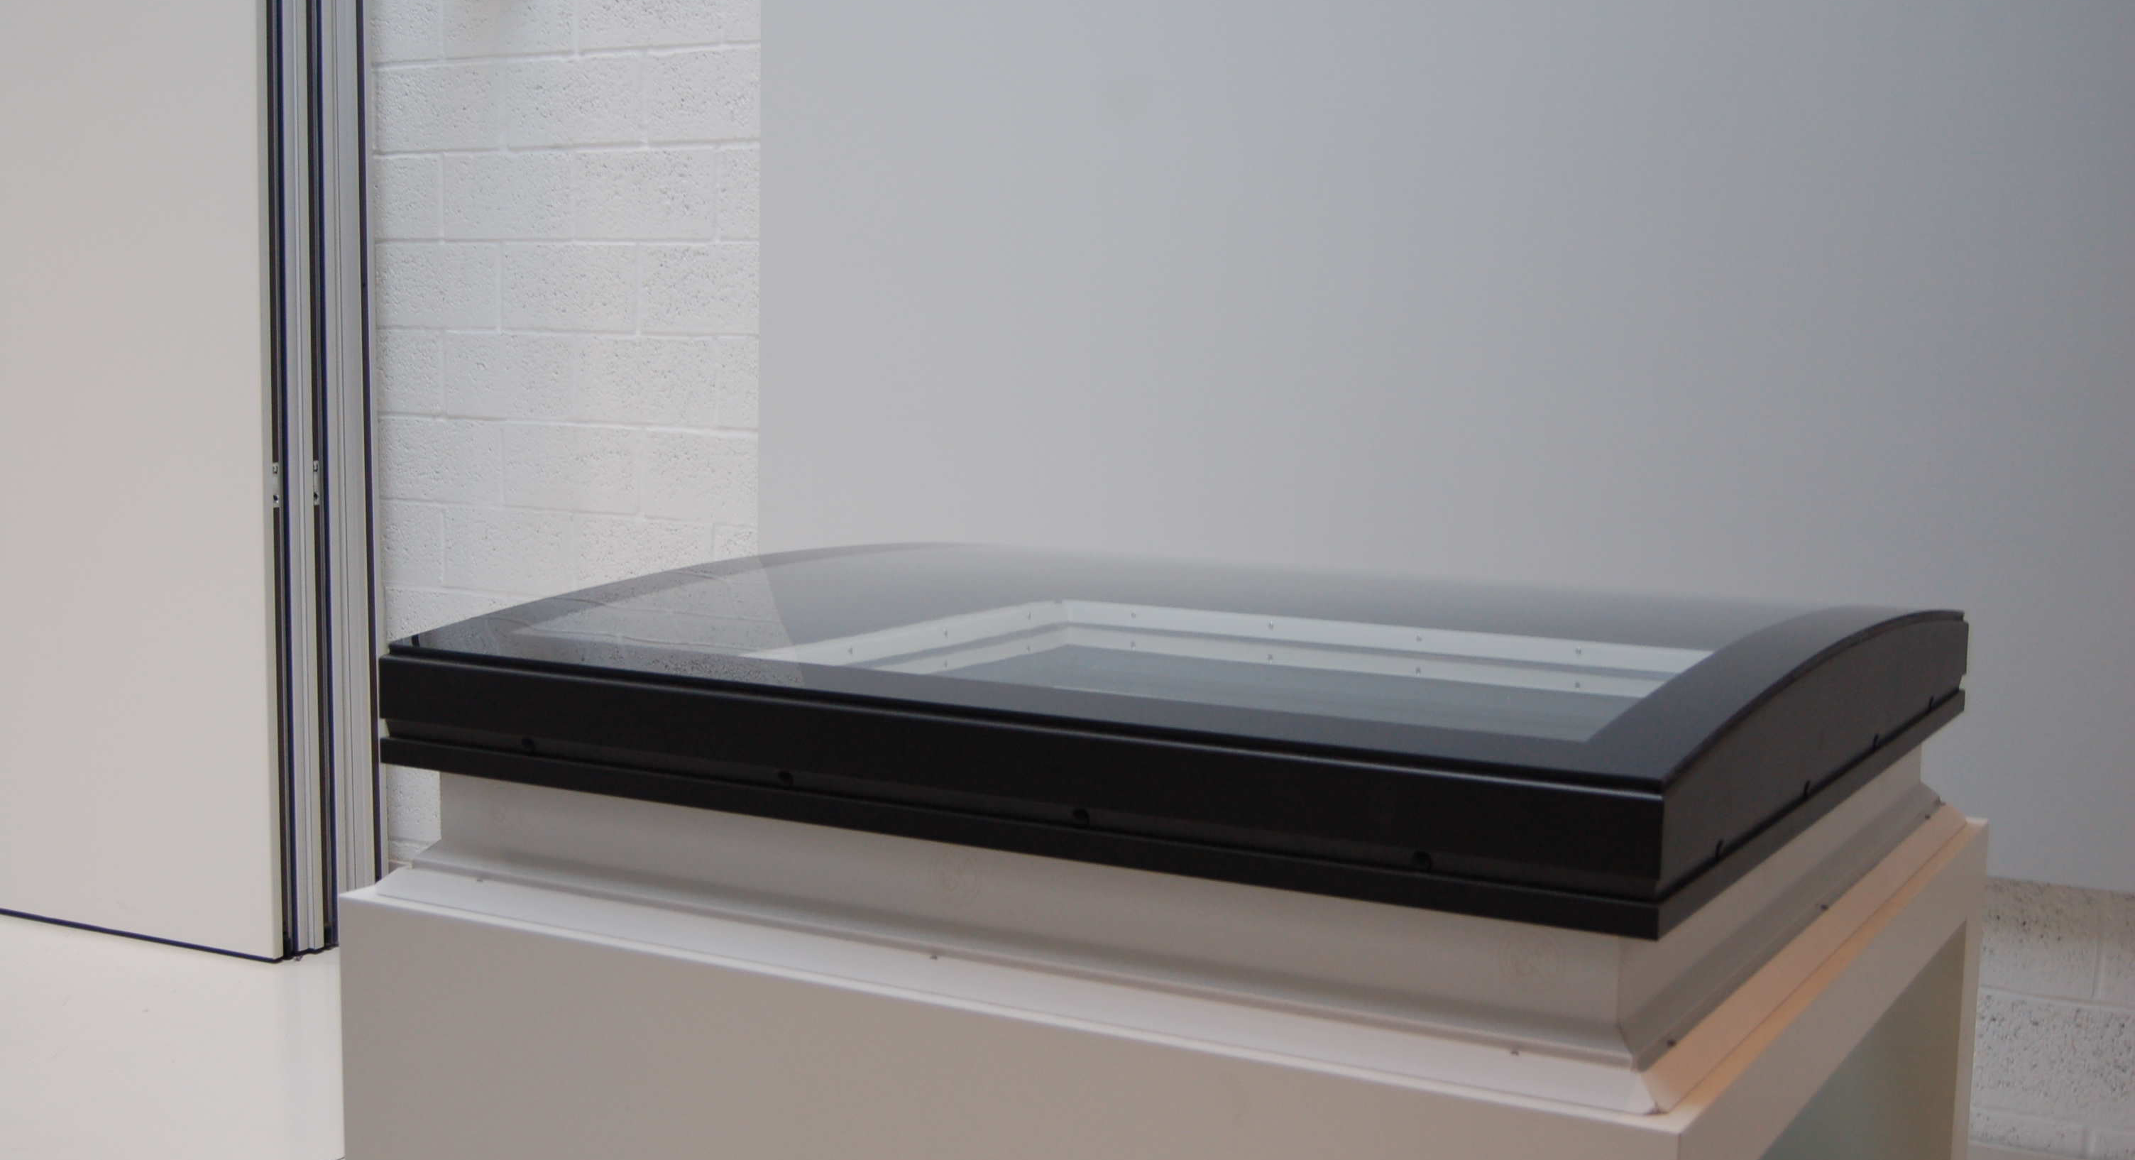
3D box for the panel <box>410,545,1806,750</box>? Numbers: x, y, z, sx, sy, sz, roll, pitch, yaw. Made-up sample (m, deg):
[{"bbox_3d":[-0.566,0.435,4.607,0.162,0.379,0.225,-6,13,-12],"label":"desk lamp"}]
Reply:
[{"bbox_3d":[0.177,0.030,2.270,1.106,0.047,1.123,4,7,30],"label":"panel"}]

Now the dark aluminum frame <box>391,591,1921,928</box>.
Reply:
[{"bbox_3d":[0.176,0.086,2.276,1.157,0.137,1.163,4,7,30],"label":"dark aluminum frame"}]

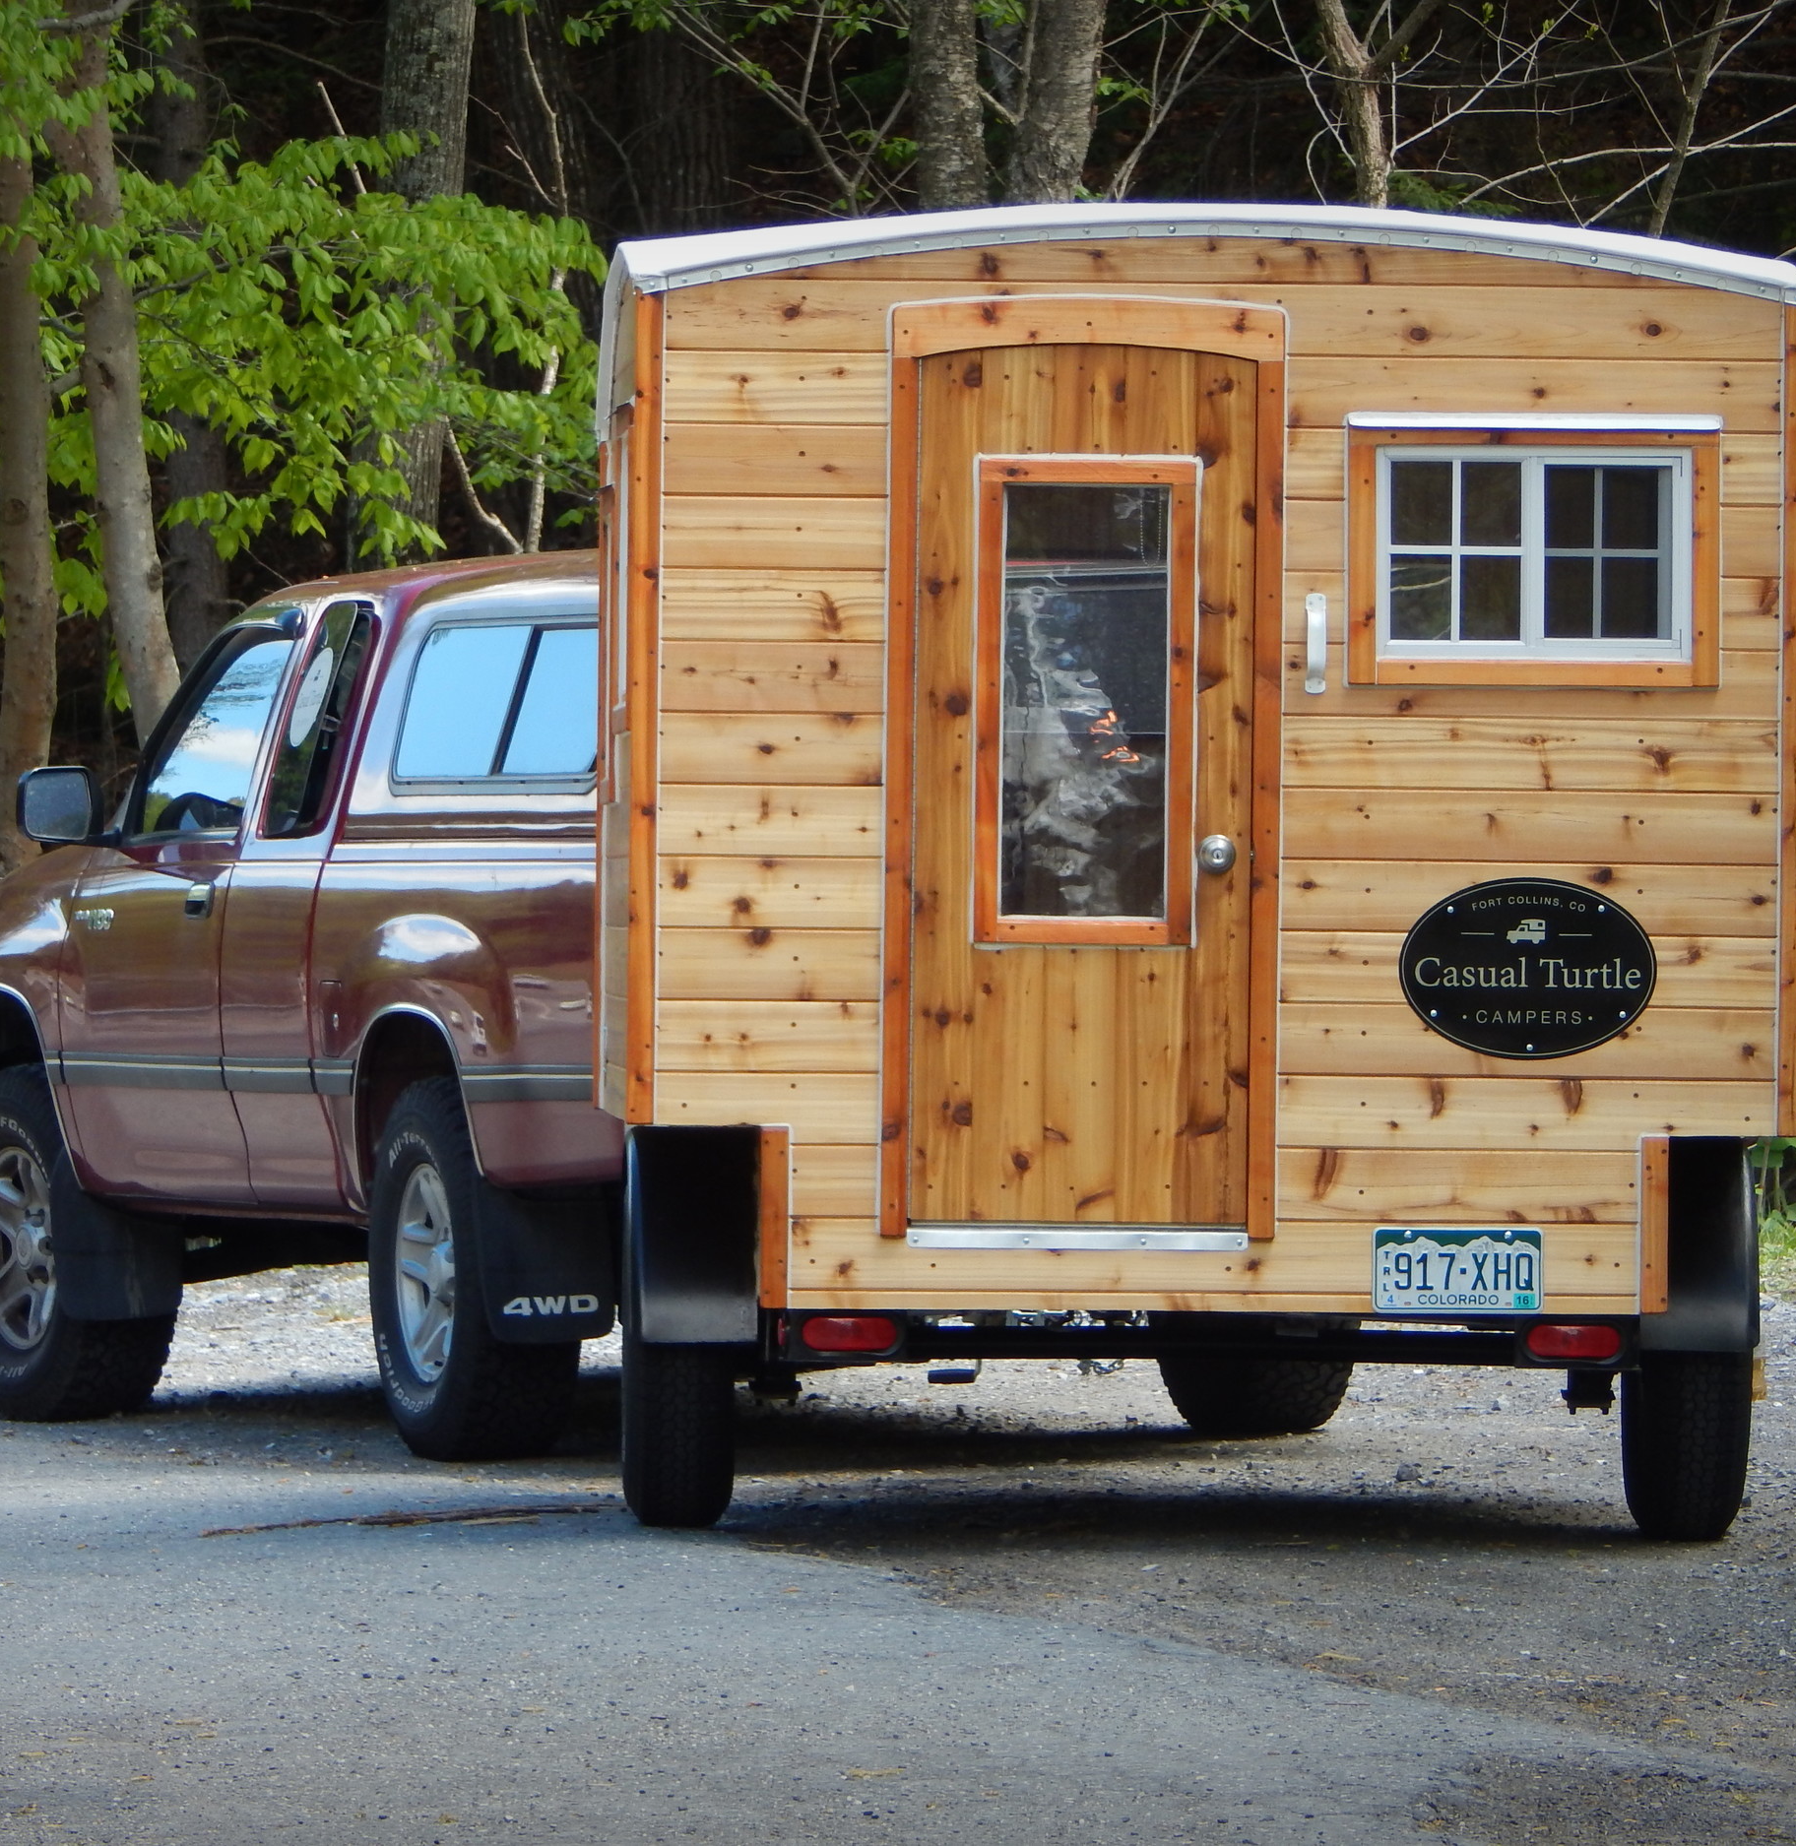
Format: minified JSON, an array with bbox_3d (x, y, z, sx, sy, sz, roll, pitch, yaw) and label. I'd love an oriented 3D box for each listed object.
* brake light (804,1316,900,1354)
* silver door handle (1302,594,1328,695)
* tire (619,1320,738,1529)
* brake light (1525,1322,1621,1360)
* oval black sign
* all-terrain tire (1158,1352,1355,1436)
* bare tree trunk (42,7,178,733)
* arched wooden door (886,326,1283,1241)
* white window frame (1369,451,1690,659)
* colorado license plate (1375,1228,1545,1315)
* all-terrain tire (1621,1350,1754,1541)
[{"bbox_3d":[-0.084,0.732,35.210,0.172,0.066,0.035,1,0,-3],"label":"brake light"},{"bbox_3d":[0.743,-0.498,35.319,0.040,0.183,0.042,1,0,-2],"label":"silver door handle"},{"bbox_3d":[-0.394,0.770,36.200,0.200,0.675,0.675,1,0,-2],"label":"tire"},{"bbox_3d":[1.205,0.746,35.369,0.167,0.064,0.040,1,0,-2],"label":"brake light"},{"bbox_3d":[1.120,0.082,35.250,0.457,0.320,0.010,1,0,-3],"label":"oval black sign"},{"bbox_3d":[0.730,0.656,40.400,0.265,0.780,0.780,0,0,-18],"label":"all-terrain tire"},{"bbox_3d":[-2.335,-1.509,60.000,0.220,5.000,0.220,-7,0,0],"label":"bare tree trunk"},{"bbox_3d":[0.332,-0.262,35.322,0.705,1.645,0.060,1,0,-2],"label":"arched wooden door"},{"bbox_3d":[1.129,-0.655,35.355,0.555,0.384,0.050,1,0,-2],"label":"white window frame"},{"bbox_3d":[0.995,0.618,35.250,0.305,0.153,0.005,1,0,-3],"label":"colorado license plate"},{"bbox_3d":[1.446,0.791,36.350,0.210,0.680,0.680,1,0,-3],"label":"all-terrain tire"}]

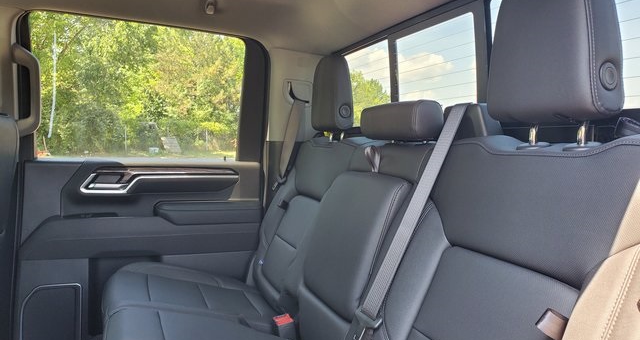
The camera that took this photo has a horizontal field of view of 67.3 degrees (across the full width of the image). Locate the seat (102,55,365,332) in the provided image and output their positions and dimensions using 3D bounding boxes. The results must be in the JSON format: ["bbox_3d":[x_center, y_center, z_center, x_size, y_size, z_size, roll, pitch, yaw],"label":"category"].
[{"bbox_3d":[-0.229,0.102,1.332,0.680,0.870,0.560,0,3,-23],"label":"seat"}]

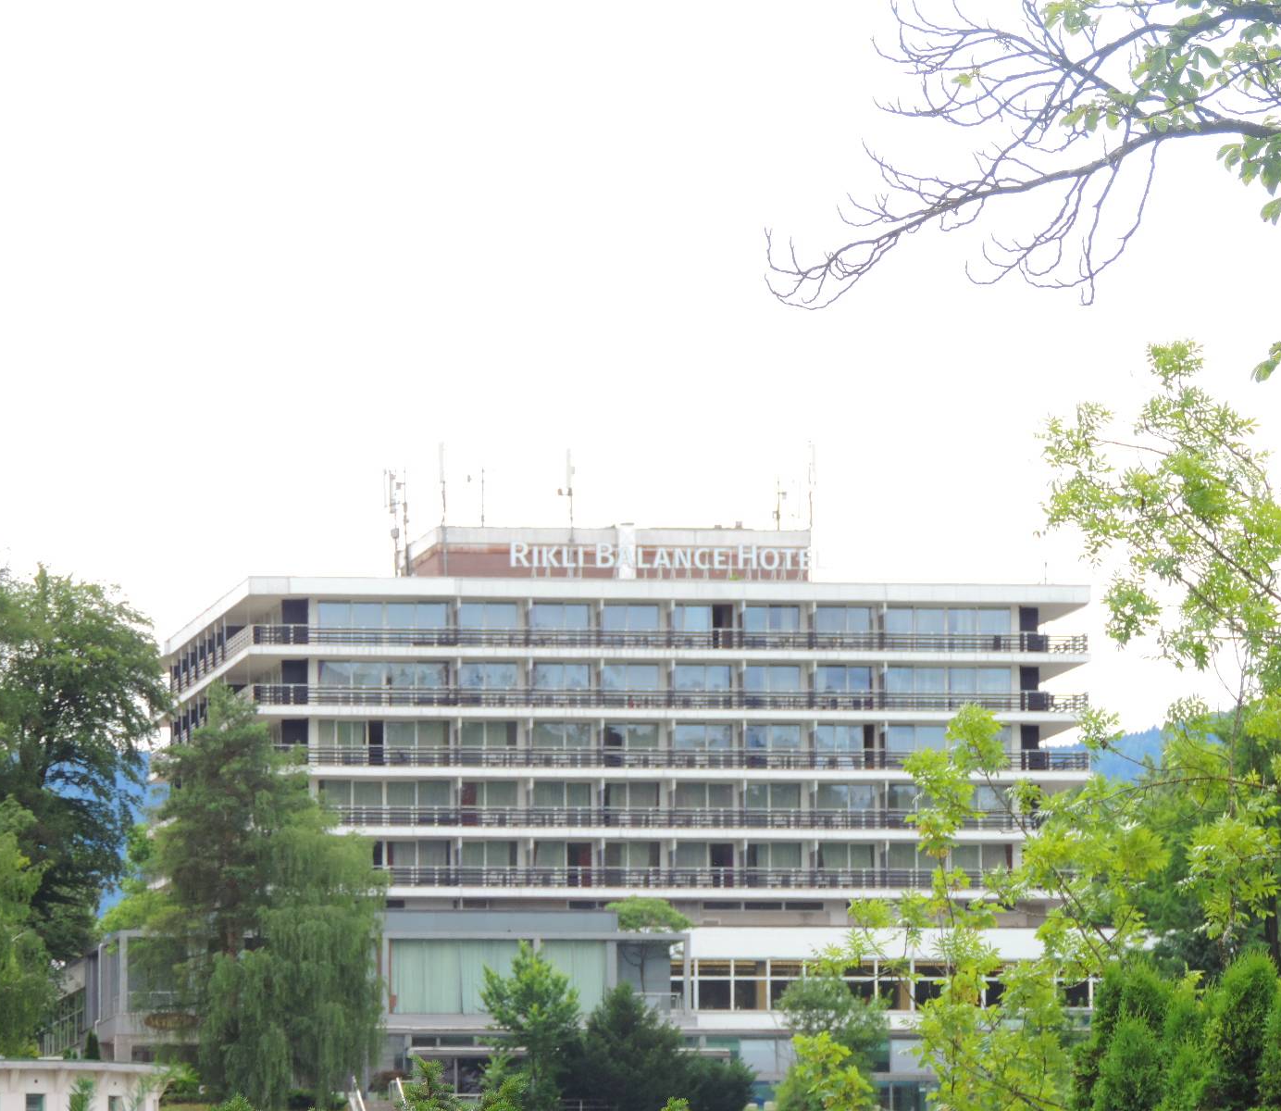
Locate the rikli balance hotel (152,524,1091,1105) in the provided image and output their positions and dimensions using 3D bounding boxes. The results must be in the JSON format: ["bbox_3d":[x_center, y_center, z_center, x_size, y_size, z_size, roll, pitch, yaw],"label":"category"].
[{"bbox_3d":[-1.882,14.857,500.206,42.532,30.409,42.532,1,-6,-10],"label":"rikli balance hotel"}]

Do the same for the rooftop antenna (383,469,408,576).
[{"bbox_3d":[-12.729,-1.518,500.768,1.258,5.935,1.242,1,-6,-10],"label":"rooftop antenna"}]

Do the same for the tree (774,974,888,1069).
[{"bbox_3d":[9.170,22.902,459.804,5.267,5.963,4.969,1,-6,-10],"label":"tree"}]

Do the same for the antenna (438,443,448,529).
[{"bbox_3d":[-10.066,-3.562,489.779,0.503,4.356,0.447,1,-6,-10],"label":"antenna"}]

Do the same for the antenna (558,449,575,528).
[{"bbox_3d":[-3.776,-3.392,490.825,0.841,4.012,0.596,1,-6,-10],"label":"antenna"}]

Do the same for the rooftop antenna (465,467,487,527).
[{"bbox_3d":[-8.372,-2.977,490.512,1.064,3.066,0.596,1,-6,-10],"label":"rooftop antenna"}]

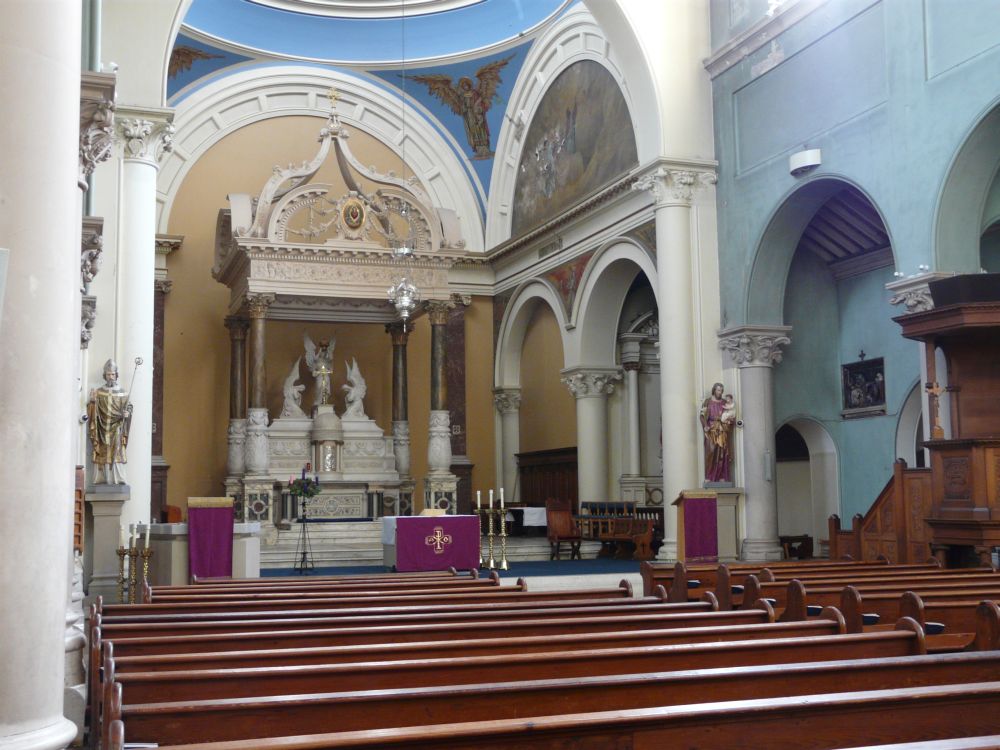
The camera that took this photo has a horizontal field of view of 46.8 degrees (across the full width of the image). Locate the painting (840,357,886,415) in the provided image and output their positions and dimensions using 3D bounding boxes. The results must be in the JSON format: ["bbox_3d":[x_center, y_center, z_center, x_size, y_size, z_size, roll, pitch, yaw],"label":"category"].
[{"bbox_3d":[7.099,0.247,22.623,0.120,1.020,1.350,2,-6,-19],"label":"painting"}]

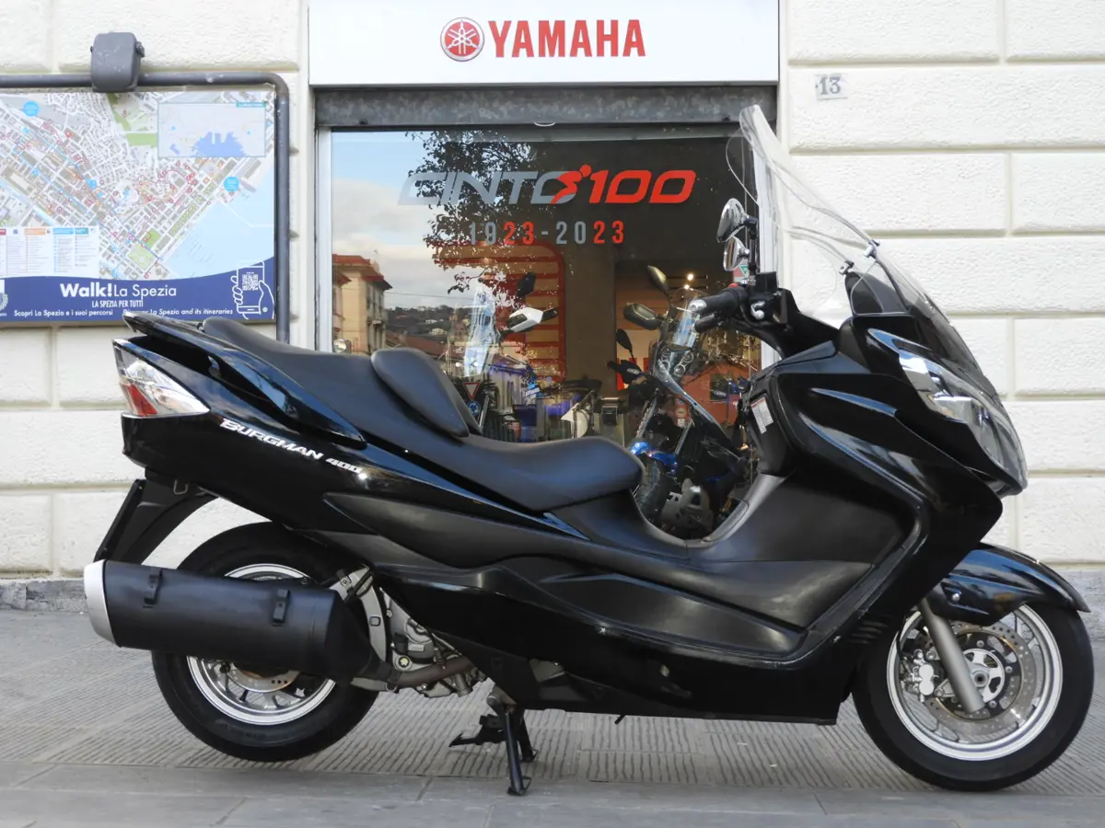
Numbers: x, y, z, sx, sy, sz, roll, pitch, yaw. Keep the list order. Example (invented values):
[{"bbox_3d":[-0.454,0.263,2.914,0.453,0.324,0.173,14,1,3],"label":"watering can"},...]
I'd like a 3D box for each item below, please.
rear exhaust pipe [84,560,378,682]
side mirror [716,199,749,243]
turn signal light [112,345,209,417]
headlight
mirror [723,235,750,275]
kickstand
[{"bbox_3d":[-0.701,0.448,3.802,0.620,0.180,0.165,7,1,5],"label":"rear exhaust pipe"},{"bbox_3d":[0.372,-0.398,3.608,0.058,0.092,0.145,15,4,16],"label":"side mirror"},{"bbox_3d":[-0.868,-0.073,3.897,0.205,0.155,0.130,0,0,5],"label":"turn signal light"},{"bbox_3d":[0.854,-0.007,3.771,0.325,0.330,0.220,0,0,5],"label":"headlight"},{"bbox_3d":[0.444,-0.386,4.244,0.060,0.090,0.145,8,-1,-7],"label":"mirror"},{"bbox_3d":[-0.130,0.726,3.973,0.185,0.190,0.370,0,0,5],"label":"kickstand"}]

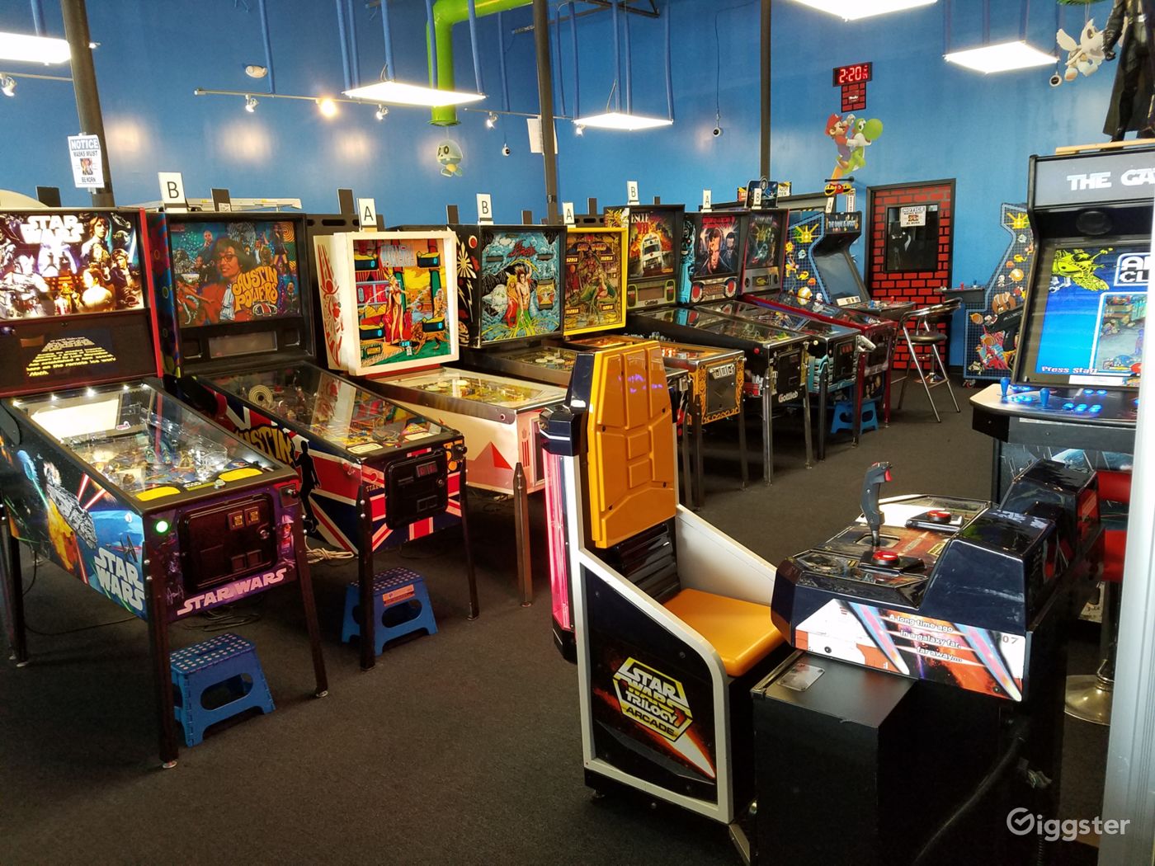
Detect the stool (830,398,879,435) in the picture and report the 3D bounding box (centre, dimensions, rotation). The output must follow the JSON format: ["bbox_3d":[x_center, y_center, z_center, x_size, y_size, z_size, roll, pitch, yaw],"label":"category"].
[{"bbox_3d":[2.396,-0.133,7.480,0.250,0.260,0.320,9,17,43],"label":"stool"}]

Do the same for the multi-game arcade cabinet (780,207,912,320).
[{"bbox_3d":[2.597,-1.145,8.309,1.000,1.890,0.720,10,17,44],"label":"multi-game arcade cabinet"}]

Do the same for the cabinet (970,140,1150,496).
[{"bbox_3d":[2.111,-0.083,3.292,1.050,1.940,1.030,7,15,37],"label":"cabinet"}]

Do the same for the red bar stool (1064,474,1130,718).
[{"bbox_3d":[1.880,0.523,3.019,0.420,0.890,0.440,6,15,36],"label":"red bar stool"}]

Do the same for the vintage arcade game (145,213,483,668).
[{"bbox_3d":[-1.202,-0.062,3.991,1.400,1.890,0.720,7,15,38],"label":"vintage arcade game"}]

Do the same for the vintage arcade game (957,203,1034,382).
[{"bbox_3d":[4.555,-1.482,9.358,0.980,1.920,0.690,6,15,34],"label":"vintage arcade game"}]

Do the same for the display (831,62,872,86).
[{"bbox_3d":[3.340,-4.340,10.510,0.480,0.205,0.050,7,15,38],"label":"display"}]

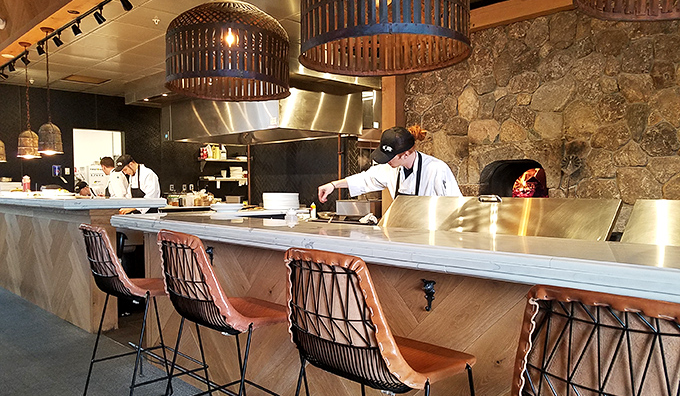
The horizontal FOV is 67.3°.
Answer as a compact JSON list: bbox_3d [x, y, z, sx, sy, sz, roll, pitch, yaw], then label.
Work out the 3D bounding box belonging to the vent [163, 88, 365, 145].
[{"bbox_3d":[-1.518,-1.531,9.999,3.390,0.713,1.980,1,3,44],"label":"vent"}]

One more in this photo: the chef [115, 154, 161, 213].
[{"bbox_3d":[-2.133,0.274,5.514,0.500,1.489,0.550,-2,3,-40],"label":"chef"}]

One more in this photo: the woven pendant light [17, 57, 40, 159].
[{"bbox_3d":[-3.724,-1.129,6.092,0.285,1.313,0.285,1,3,44],"label":"woven pendant light"}]

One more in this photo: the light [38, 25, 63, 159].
[{"bbox_3d":[-3.152,-1.143,5.537,0.280,1.340,0.280,1,3,44],"label":"light"}]

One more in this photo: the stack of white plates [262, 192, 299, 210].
[{"bbox_3d":[-0.482,0.026,4.150,0.288,0.128,0.288,1,2,44],"label":"stack of white plates"}]

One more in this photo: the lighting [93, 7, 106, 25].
[{"bbox_3d":[-2.220,-1.675,4.713,0.075,0.150,0.115,1,3,44],"label":"lighting"}]

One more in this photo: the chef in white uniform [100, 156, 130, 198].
[{"bbox_3d":[-2.778,0.243,6.314,0.500,1.511,0.500,0,2,25],"label":"chef in white uniform"}]

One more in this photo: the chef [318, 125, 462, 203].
[{"bbox_3d":[0.367,0.313,3.293,0.850,1.510,0.550,1,3,44],"label":"chef"}]

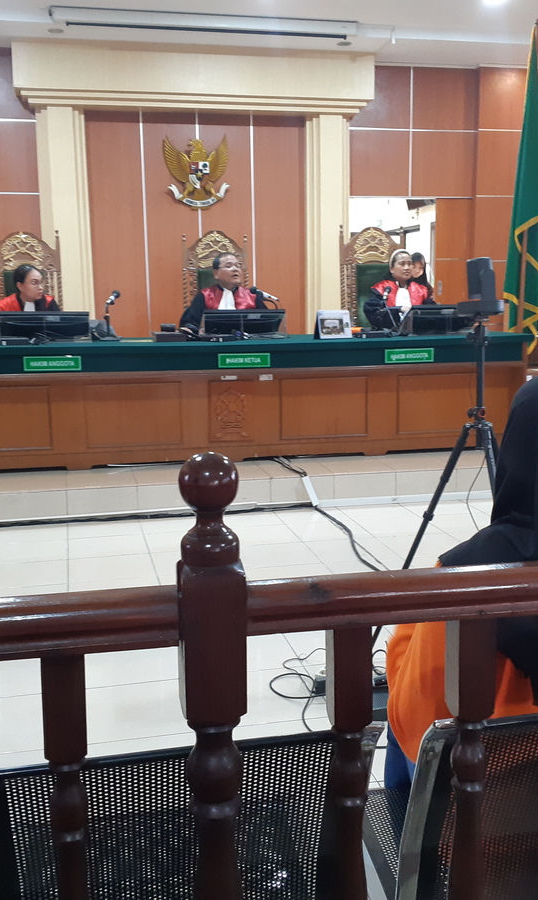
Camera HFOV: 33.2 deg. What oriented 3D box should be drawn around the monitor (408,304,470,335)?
[{"bbox_3d":[1.226,-0.954,6.630,0.560,0.290,0.070,-3,50,-12],"label":"monitor"}]

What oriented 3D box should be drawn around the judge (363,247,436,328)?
[{"bbox_3d":[1.031,-0.843,7.014,0.580,1.404,0.720,0,10,1],"label":"judge"}]

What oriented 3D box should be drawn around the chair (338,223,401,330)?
[{"bbox_3d":[0.894,-0.974,7.179,0.610,1.609,0.640,-3,10,-12],"label":"chair"}]

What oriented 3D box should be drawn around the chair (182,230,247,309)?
[{"bbox_3d":[-0.367,-0.889,6.907,0.600,1.567,0.640,-3,10,-12],"label":"chair"}]

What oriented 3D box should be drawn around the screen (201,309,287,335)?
[{"bbox_3d":[-0.186,-0.891,6.322,0.560,0.290,0.070,-3,50,-12],"label":"screen"}]

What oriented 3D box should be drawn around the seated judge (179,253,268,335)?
[{"bbox_3d":[-0.331,-0.765,6.718,0.620,1.385,0.720,-2,10,-7],"label":"seated judge"}]

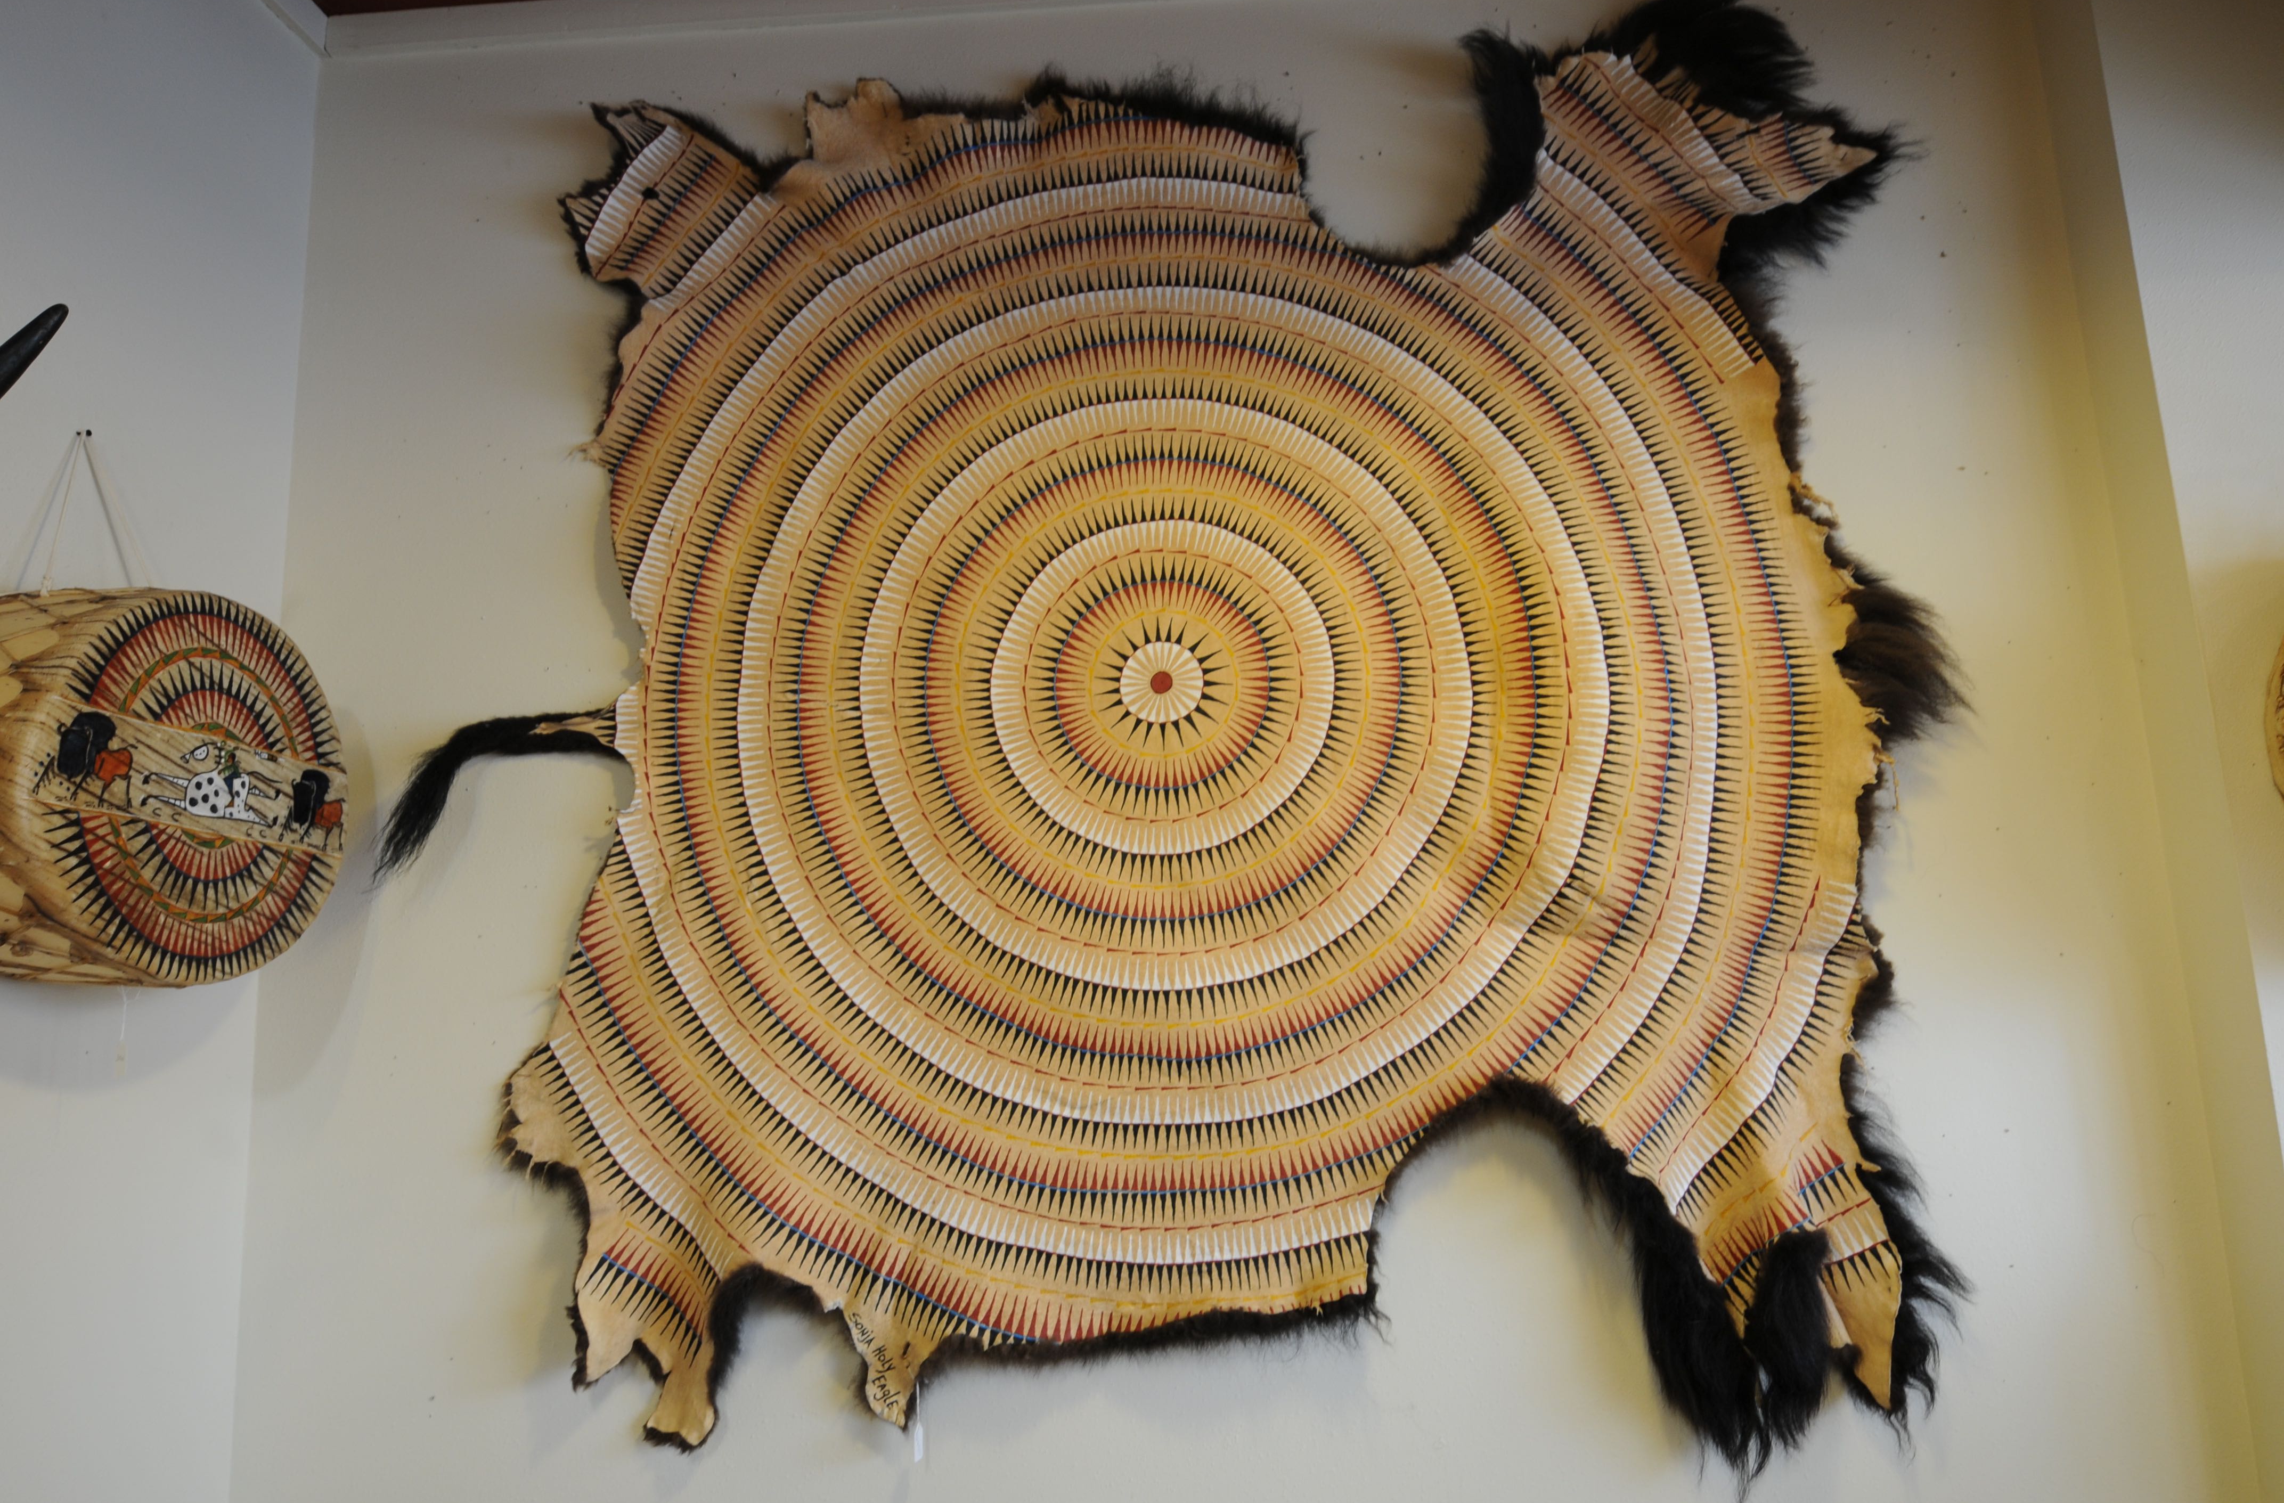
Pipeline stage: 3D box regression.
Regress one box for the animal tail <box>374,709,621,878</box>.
[{"bbox_3d":[-1.006,0.062,2.083,0.389,0.249,0.055,-2,-9,2],"label":"animal tail"}]

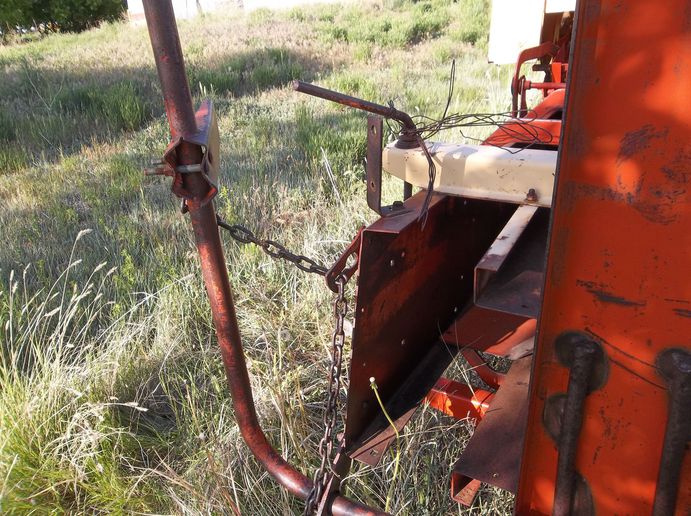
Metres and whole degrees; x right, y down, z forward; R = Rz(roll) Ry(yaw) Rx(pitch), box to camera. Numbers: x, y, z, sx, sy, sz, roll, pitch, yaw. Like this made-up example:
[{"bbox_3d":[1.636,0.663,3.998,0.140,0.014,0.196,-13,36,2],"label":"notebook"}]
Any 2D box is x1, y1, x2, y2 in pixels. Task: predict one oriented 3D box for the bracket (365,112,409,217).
[{"bbox_3d":[0.070,-0.143,0.831,0.054,0.148,0.042,-9,23,-21],"label":"bracket"}]

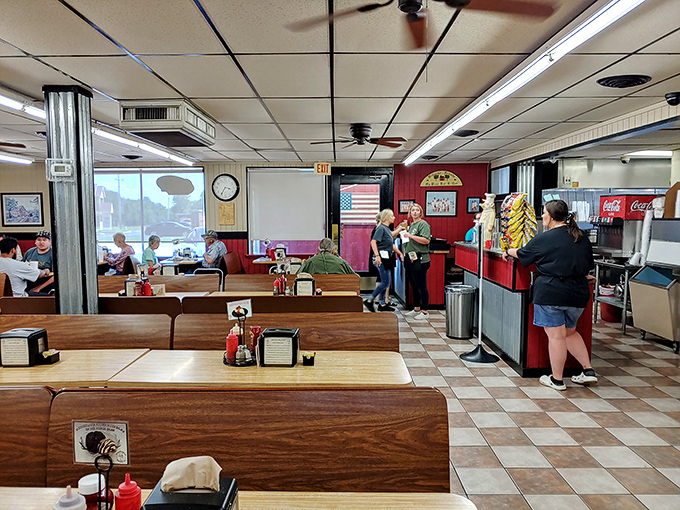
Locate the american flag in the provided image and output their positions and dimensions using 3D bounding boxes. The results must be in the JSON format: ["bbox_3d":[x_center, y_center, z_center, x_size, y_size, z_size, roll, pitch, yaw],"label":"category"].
[{"bbox_3d":[0.395,-0.900,9.357,0.780,0.650,0.030,0,5,0],"label":"american flag"}]

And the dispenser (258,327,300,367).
[{"bbox_3d":[-0.332,0.516,2.733,0.192,0.173,0.155,0,5,0],"label":"dispenser"}]

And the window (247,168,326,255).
[{"bbox_3d":[-1.010,-0.837,9.212,1.500,1.630,0.080,0,5,0],"label":"window"}]

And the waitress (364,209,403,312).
[{"bbox_3d":[0.699,0.099,7.850,0.530,1.663,0.459,1,5,17],"label":"waitress"}]

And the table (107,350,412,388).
[{"bbox_3d":[-0.370,0.944,2.571,1.440,0.755,0.560,0,5,0],"label":"table"}]

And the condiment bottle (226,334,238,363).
[{"bbox_3d":[-0.583,0.496,2.682,0.065,0.171,0.065,0,5,0],"label":"condiment bottle"}]

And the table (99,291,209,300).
[{"bbox_3d":[-2.112,0.796,4.782,1.489,0.765,0.612,0,5,0],"label":"table"}]

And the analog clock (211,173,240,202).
[{"bbox_3d":[-2.135,-1.260,9.206,0.515,0.515,0.051,0,5,0],"label":"analog clock"}]

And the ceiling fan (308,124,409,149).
[{"bbox_3d":[0.220,-1.294,5.328,1.080,0.250,1.080,0,5,0],"label":"ceiling fan"}]

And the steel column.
[{"bbox_3d":[-2.090,-0.040,3.911,0.260,2.485,0.250,0,5,0],"label":"steel column"}]

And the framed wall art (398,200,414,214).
[{"bbox_3d":[1.267,-0.898,9.261,0.316,0.262,0.031,0,5,0],"label":"framed wall art"}]

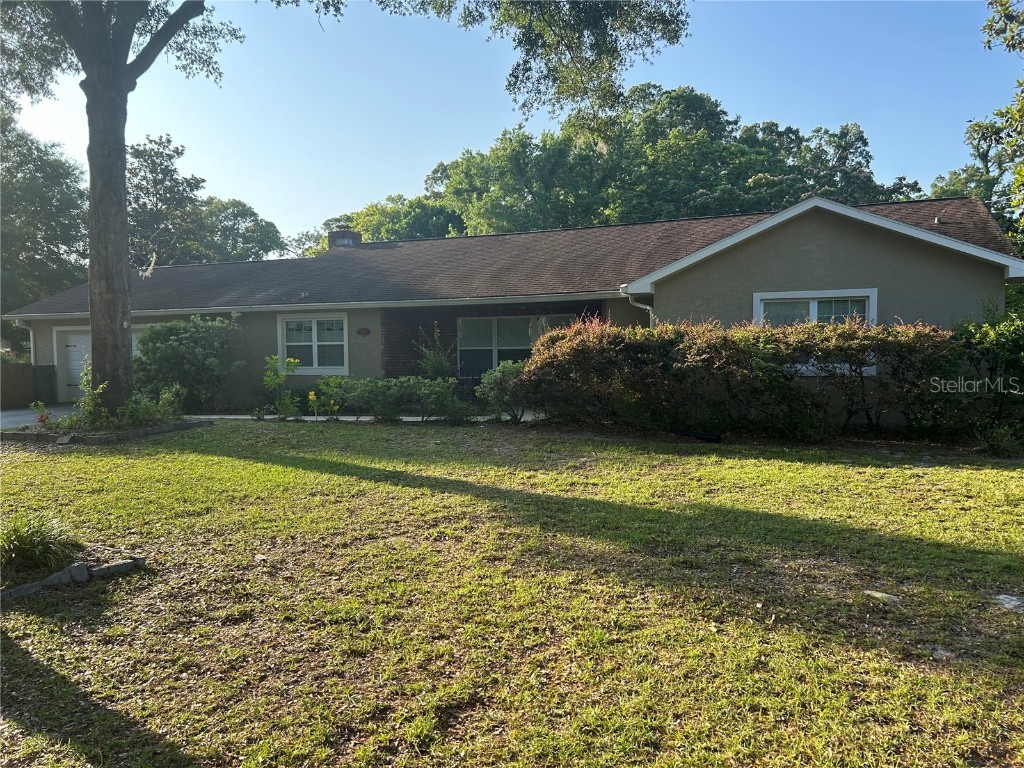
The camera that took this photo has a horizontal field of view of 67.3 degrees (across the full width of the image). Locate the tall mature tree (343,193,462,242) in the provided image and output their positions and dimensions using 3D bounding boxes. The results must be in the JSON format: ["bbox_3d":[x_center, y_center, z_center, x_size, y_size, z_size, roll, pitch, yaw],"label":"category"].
[{"bbox_3d":[-5.200,-4.500,36.000,6.800,8.700,6.800,-1,3,0],"label":"tall mature tree"}]

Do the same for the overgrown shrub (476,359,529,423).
[{"bbox_3d":[-0.090,0.140,14.900,1.120,1.220,1.100,-1,3,0],"label":"overgrown shrub"}]

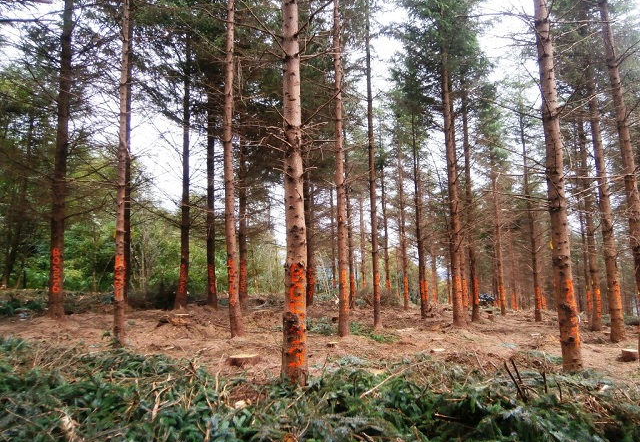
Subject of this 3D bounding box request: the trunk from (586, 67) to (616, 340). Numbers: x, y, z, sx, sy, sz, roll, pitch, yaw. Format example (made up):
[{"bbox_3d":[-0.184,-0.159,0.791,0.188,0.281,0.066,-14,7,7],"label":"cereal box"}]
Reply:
[{"bbox_3d":[8.396,-0.746,14.237,0.340,8.261,0.340,-6,-9,31],"label":"trunk"}]

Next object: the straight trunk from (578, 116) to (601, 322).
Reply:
[{"bbox_3d":[10.592,0.001,18.837,0.310,8.253,0.310,-4,-9,29],"label":"straight trunk"}]

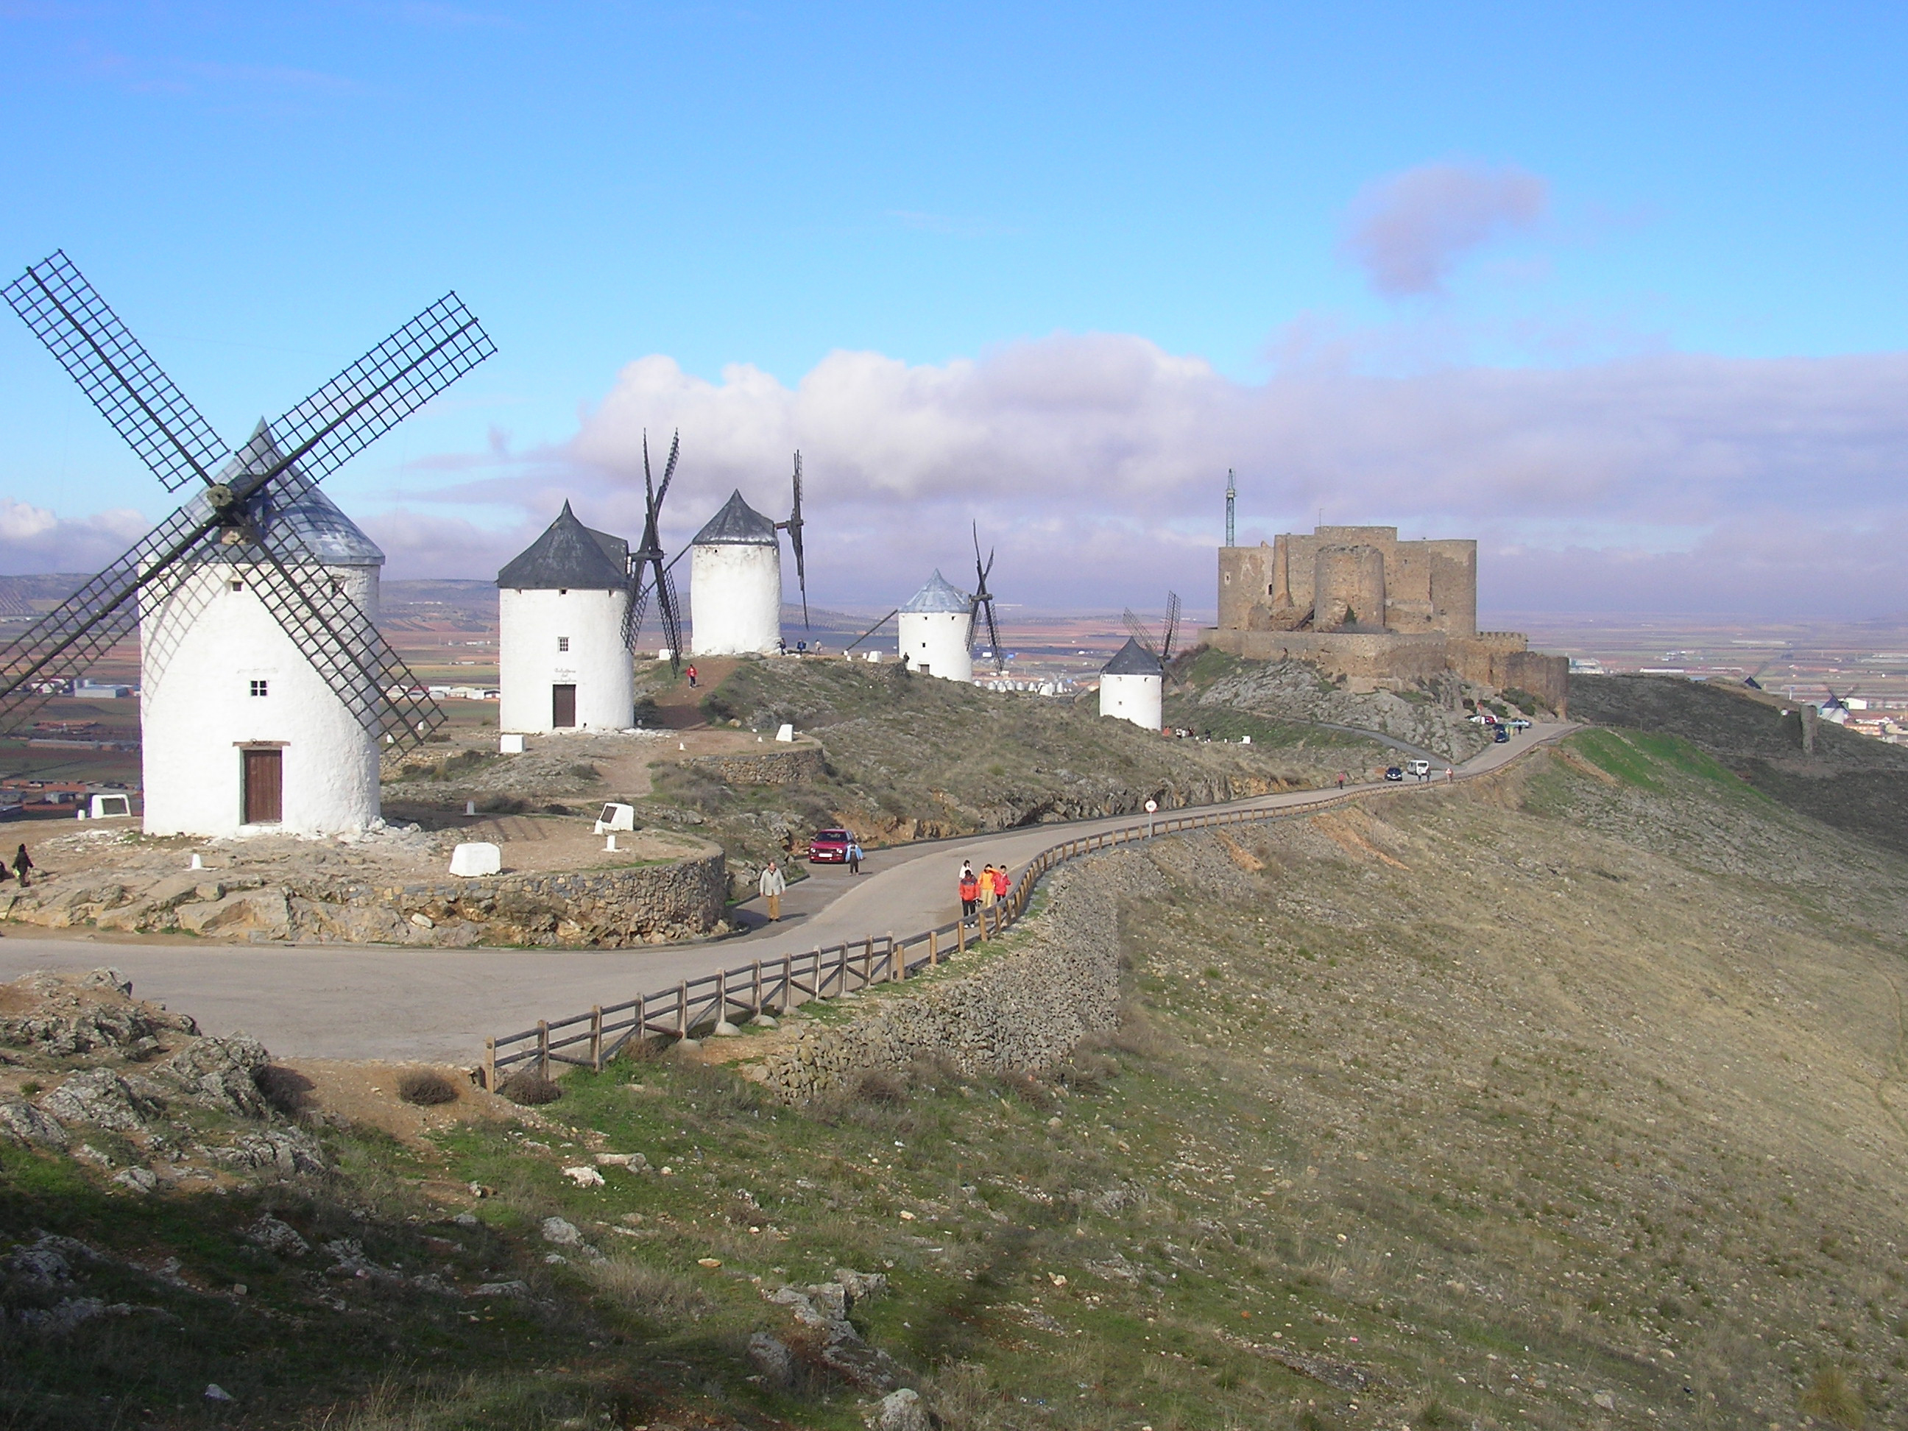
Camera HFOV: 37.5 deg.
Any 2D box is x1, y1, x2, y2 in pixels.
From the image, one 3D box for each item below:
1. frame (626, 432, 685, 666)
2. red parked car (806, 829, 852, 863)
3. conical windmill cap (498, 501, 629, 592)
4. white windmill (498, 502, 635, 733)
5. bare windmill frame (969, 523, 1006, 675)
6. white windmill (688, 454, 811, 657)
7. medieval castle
[{"bbox_3d":[-14.938,-8.084,140.500,1.900,12.500,13.200,0,2,3],"label":"frame"},{"bbox_3d":[-5.162,5.506,118.000,1.660,1.430,4.000,0,2,5],"label":"red parked car"},{"bbox_3d":[-19.446,-8.568,140.500,6.800,4.350,6.800,0,2,0],"label":"conical windmill cap"},{"bbox_3d":[-19.334,-4.955,140.500,6.900,11.500,6.900,0,2,-5],"label":"white windmill"},{"bbox_3d":[2.850,-10.407,250.000,1.900,13.700,14.300,0,2,12],"label":"bare windmill frame"},{"bbox_3d":[-15.256,-11.971,210.000,9.200,15.100,12.000,0,2,-3],"label":"white windmill"},{"bbox_3d":[59.205,-13.031,387.000,50.500,26.000,45.000,0,2,9],"label":"medieval castle"}]

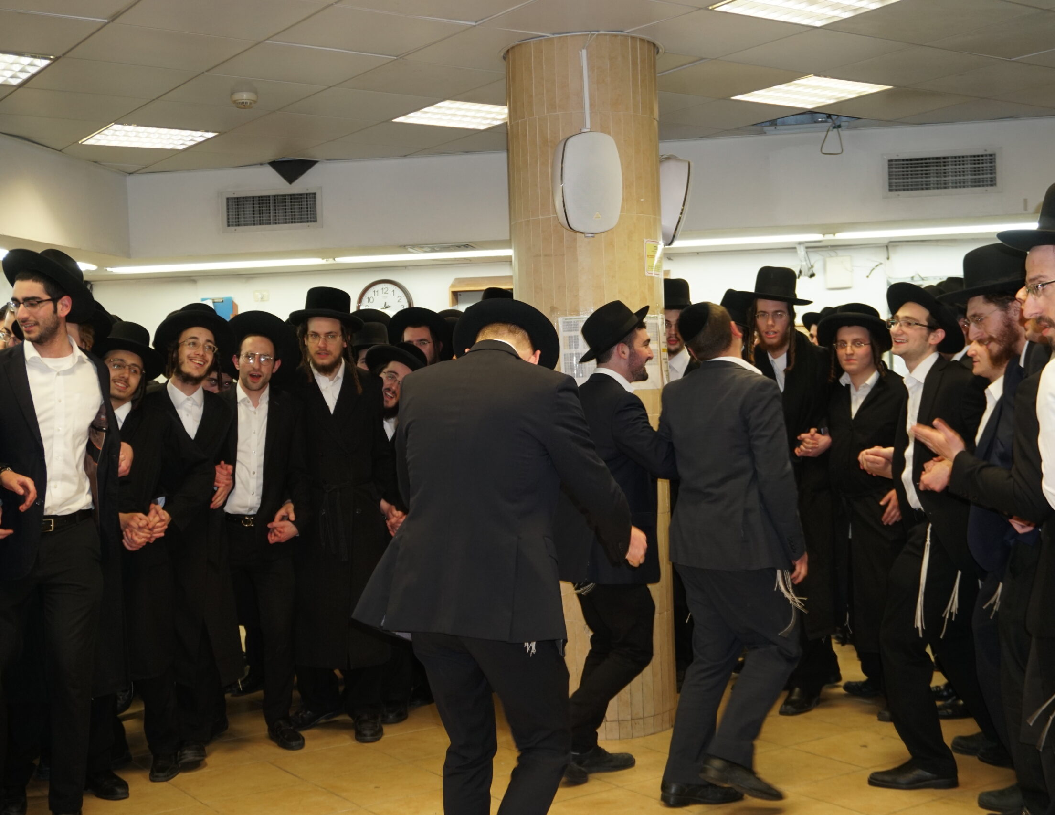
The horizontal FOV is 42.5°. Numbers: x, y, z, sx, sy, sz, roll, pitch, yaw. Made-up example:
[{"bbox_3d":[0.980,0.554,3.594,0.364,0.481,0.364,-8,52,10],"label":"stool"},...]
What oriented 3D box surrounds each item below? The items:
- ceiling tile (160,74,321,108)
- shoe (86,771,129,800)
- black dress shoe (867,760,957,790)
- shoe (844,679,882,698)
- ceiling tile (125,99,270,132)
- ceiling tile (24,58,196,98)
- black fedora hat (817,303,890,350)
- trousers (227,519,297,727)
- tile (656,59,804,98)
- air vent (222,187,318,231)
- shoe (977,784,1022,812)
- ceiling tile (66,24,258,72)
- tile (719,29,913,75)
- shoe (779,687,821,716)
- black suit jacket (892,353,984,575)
[{"bbox_3d":[-1.286,-1.427,6.137,0.600,0.018,0.600,-3,1,-35],"label":"ceiling tile"},{"bbox_3d":[-1.525,1.327,4.885,0.106,0.110,0.290,-3,1,-43],"label":"shoe"},{"bbox_3d":[1.325,1.242,4.671,0.300,0.110,0.105,-2,1,6],"label":"black dress shoe"},{"bbox_3d":[1.521,1.203,5.985,0.285,0.105,0.100,4,0,-10],"label":"shoe"},{"bbox_3d":[-1.637,-1.433,6.658,0.600,0.020,0.600,-3,1,-35],"label":"ceiling tile"},{"bbox_3d":[-1.785,-1.416,5.828,0.600,0.020,0.600,-2,1,-35],"label":"ceiling tile"},{"bbox_3d":[1.466,-0.369,6.070,0.330,0.125,0.355,4,-25,22],"label":"black fedora hat"},{"bbox_3d":[-1.093,0.879,5.500,0.380,0.860,0.280,-2,1,-7],"label":"trousers"},{"bbox_3d":[0.876,-1.494,6.178,0.600,0.018,0.600,-3,1,-35],"label":"tile"},{"bbox_3d":[-1.535,-1.184,8.159,0.630,0.245,0.030,-2,1,11],"label":"air vent"},{"bbox_3d":[1.618,1.236,4.390,0.295,0.110,0.105,-2,1,6],"label":"shoe"},{"bbox_3d":[-1.443,-1.418,5.335,0.600,0.020,0.600,-2,1,-35],"label":"ceiling tile"},{"bbox_3d":[1.218,-1.495,5.685,0.600,0.018,0.600,-3,1,-35],"label":"tile"},{"bbox_3d":[1.174,1.232,5.805,0.108,0.105,0.295,-1,1,33],"label":"shoe"},{"bbox_3d":[1.476,0.202,4.820,0.350,0.780,0.460,-2,1,-27],"label":"black suit jacket"}]

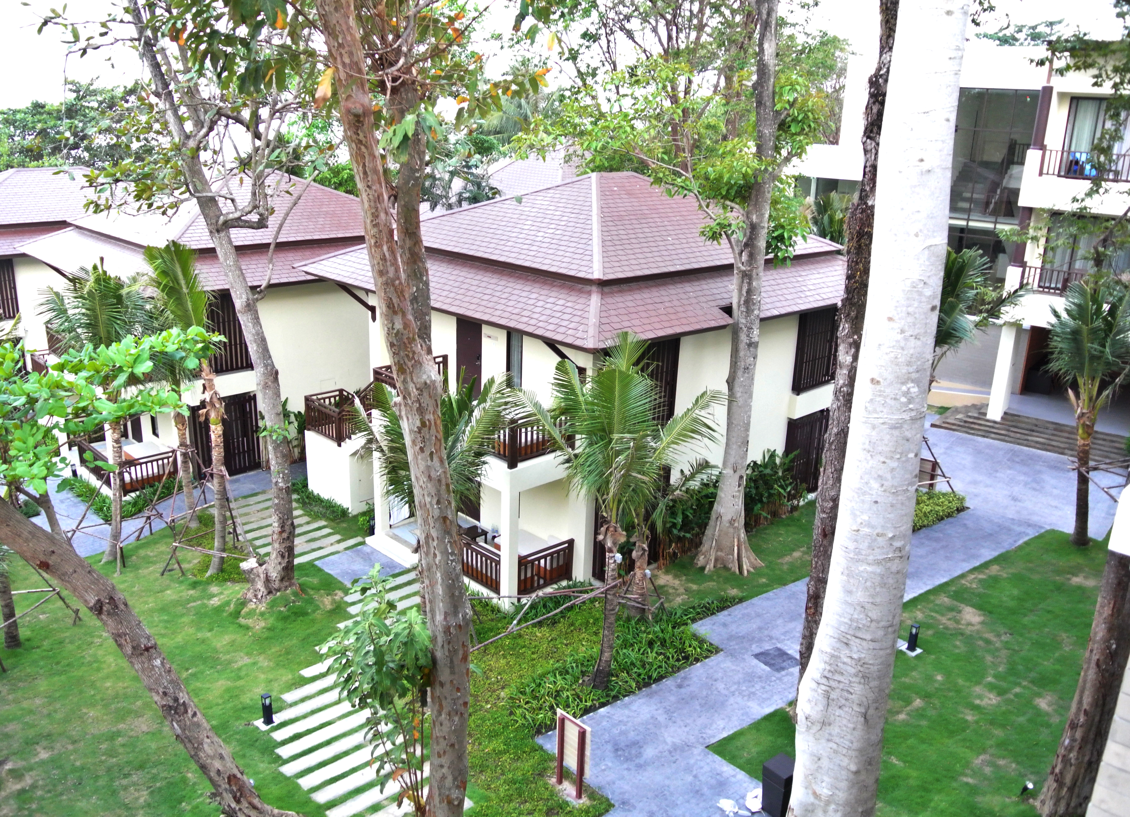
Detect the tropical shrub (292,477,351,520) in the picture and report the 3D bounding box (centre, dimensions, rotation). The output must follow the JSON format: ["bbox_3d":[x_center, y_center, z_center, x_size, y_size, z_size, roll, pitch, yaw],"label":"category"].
[{"bbox_3d":[-6.538,2.266,23.797,0.650,0.450,2.600,-14,23,-42],"label":"tropical shrub"}]

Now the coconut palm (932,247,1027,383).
[{"bbox_3d":[10.029,-0.699,24.395,4.000,6.937,3.800,9,18,21],"label":"coconut palm"}]

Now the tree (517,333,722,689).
[{"bbox_3d":[0.832,1.937,15.515,3.600,6.458,3.400,3,17,3],"label":"tree"}]

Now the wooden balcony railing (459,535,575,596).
[{"bbox_3d":[-1.335,3.130,20.399,2.000,1.000,2.650,-14,23,-42],"label":"wooden balcony railing"}]

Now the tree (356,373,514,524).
[{"bbox_3d":[-2.237,2.151,15.830,2.950,5.647,2.900,0,17,-8],"label":"tree"}]

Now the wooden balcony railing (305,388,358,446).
[{"bbox_3d":[-5.814,0.229,23.787,1.150,1.000,1.770,-14,23,-42],"label":"wooden balcony railing"}]

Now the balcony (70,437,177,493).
[{"bbox_3d":[-11.779,1.357,24.814,1.850,0.980,2.650,-14,23,-42],"label":"balcony"}]

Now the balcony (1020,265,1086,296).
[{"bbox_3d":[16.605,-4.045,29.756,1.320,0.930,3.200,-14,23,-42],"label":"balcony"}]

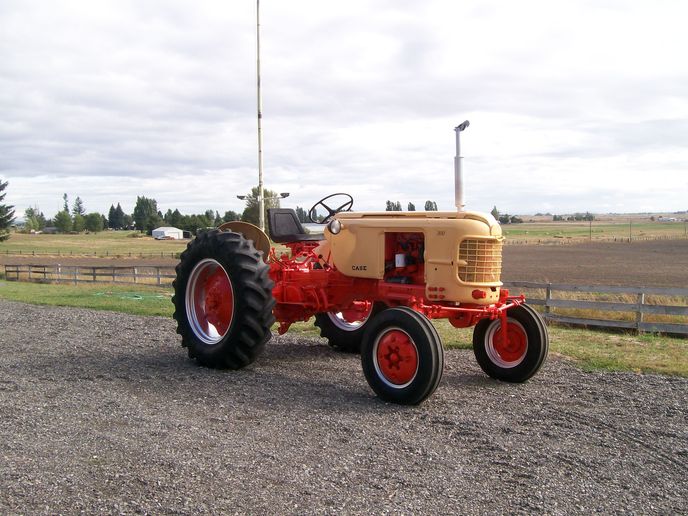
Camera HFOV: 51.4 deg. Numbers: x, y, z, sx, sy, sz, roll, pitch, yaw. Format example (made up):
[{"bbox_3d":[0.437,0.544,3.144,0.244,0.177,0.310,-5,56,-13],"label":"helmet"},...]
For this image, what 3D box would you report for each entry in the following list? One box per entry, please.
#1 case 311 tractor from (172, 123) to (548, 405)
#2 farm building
[{"bbox_3d":[0.155,-0.040,6.500,2.030,2.170,3.170,-3,4,-44],"label":"case 311 tractor"},{"bbox_3d":[-70.200,-9.800,286.500,9.600,5.000,8.900,2,4,44],"label":"farm building"}]

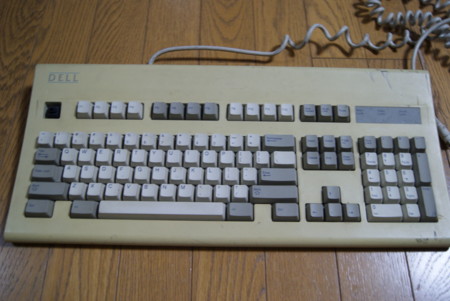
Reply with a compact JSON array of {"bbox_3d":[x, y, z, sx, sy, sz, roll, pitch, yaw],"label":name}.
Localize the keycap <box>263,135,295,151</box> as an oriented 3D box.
[{"bbox_3d":[0.059,-0.008,0.454,0.037,0.011,0.018,1,68,-1],"label":"keycap"}]

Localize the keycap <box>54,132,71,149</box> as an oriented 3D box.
[{"bbox_3d":[-0.178,-0.010,0.453,0.018,0.010,0.018,1,69,-1],"label":"keycap"}]

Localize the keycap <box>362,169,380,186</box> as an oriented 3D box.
[{"bbox_3d":[0.159,0.030,0.445,0.018,0.009,0.018,1,70,-1],"label":"keycap"}]

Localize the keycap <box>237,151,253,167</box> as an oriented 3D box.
[{"bbox_3d":[0.021,0.010,0.447,0.018,0.009,0.018,1,69,-1],"label":"keycap"}]

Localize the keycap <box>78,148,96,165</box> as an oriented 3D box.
[{"bbox_3d":[-0.151,0.007,0.449,0.018,0.009,0.018,1,69,-1],"label":"keycap"}]

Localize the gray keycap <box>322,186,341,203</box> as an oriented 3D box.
[{"bbox_3d":[0.114,0.046,0.437,0.018,0.009,0.018,1,69,-1],"label":"gray keycap"}]

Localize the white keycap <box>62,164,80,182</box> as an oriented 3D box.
[{"bbox_3d":[-0.166,0.024,0.442,0.018,0.009,0.018,1,69,-1],"label":"white keycap"}]

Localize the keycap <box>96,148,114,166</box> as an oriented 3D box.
[{"bbox_3d":[-0.131,0.007,0.447,0.018,0.010,0.018,1,69,0],"label":"keycap"}]

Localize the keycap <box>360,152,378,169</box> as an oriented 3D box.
[{"bbox_3d":[0.159,0.012,0.451,0.018,0.009,0.018,1,69,-1],"label":"keycap"}]

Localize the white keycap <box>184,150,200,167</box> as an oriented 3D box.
[{"bbox_3d":[-0.036,0.009,0.447,0.018,0.009,0.018,1,69,-1],"label":"white keycap"}]

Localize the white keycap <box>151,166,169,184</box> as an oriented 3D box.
[{"bbox_3d":[-0.070,0.026,0.443,0.018,0.009,0.018,1,69,-1],"label":"white keycap"}]

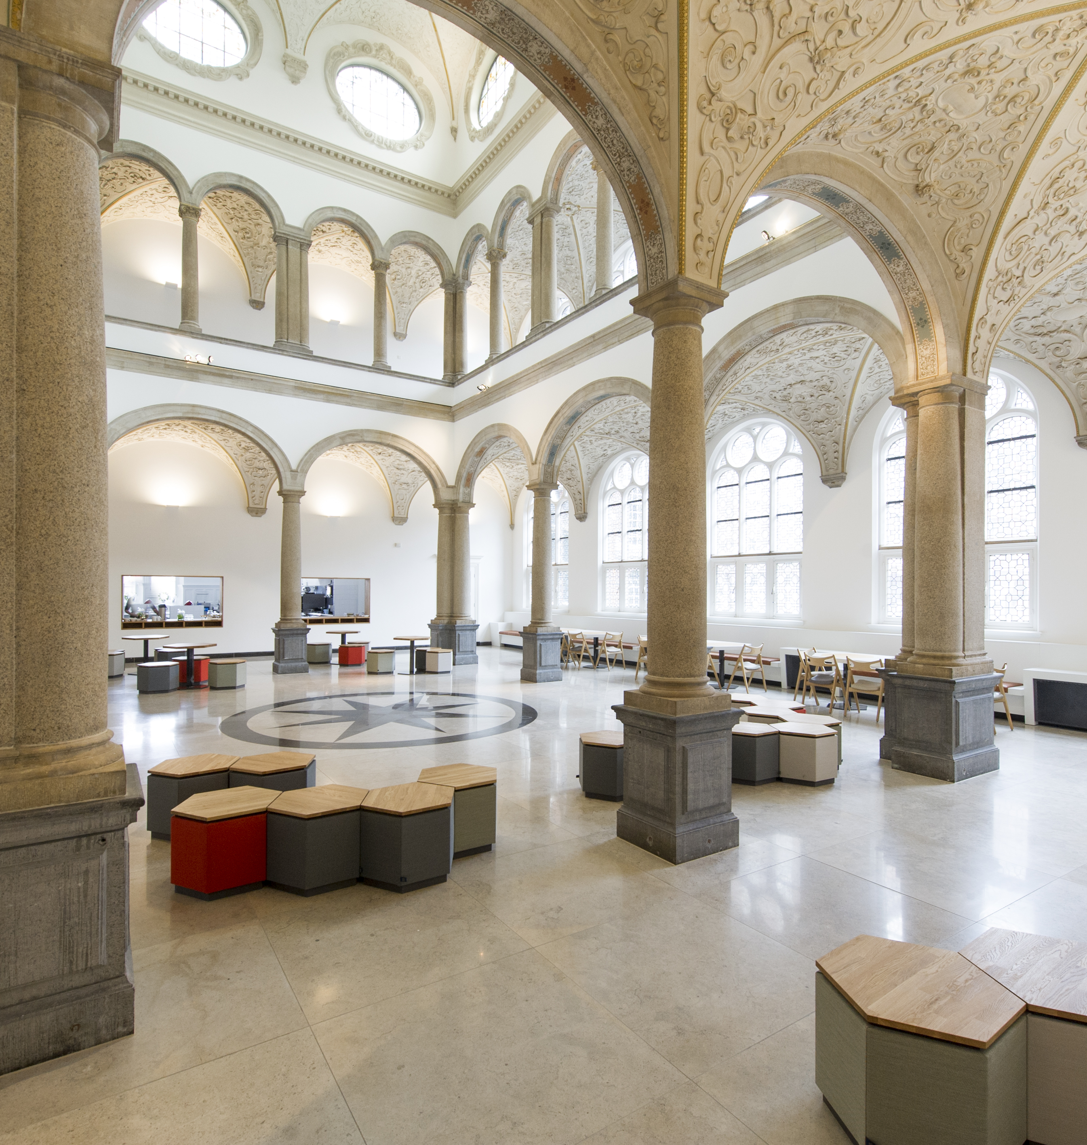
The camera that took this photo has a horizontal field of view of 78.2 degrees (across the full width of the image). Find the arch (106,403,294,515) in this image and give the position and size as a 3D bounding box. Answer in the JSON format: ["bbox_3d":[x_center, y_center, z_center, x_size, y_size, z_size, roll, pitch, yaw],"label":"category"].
[{"bbox_3d":[-6.648,-2.419,12.908,3.400,1.500,0.400,1,-2,-33],"label":"arch"}]

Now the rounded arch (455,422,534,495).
[{"bbox_3d":[-0.955,-2.361,14.167,0.400,1.470,3.500,1,-2,-33],"label":"rounded arch"}]

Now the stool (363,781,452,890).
[{"bbox_3d":[-0.793,1.562,3.976,0.581,0.455,0.505,1,-2,-35],"label":"stool"}]

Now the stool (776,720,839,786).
[{"bbox_3d":[2.293,1.595,5.897,0.600,0.430,0.520,1,-2,-33],"label":"stool"}]

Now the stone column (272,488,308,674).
[{"bbox_3d":[-5.184,0.191,13.691,0.596,3.713,0.596,1,-2,-33],"label":"stone column"}]

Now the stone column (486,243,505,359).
[{"bbox_3d":[-1.023,-5.778,14.382,0.353,2.470,0.353,0,-2,0],"label":"stone column"}]

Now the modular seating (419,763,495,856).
[{"bbox_3d":[-0.561,1.574,4.443,0.581,0.455,0.505,1,-2,-34],"label":"modular seating"}]

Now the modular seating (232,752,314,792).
[{"bbox_3d":[-1.924,1.578,4.763,0.581,0.455,0.505,1,-2,-39],"label":"modular seating"}]

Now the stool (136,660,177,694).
[{"bbox_3d":[-6.345,1.747,11.030,0.588,0.447,0.509,1,-2,-33],"label":"stool"}]

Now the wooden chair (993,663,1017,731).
[{"bbox_3d":[5.296,1.506,8.049,0.520,0.780,0.500,1,-2,-33],"label":"wooden chair"}]

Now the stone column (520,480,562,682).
[{"bbox_3d":[-0.010,0.164,12.608,0.624,3.694,0.624,1,-2,-34],"label":"stone column"}]

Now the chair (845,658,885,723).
[{"bbox_3d":[4.378,1.543,8.929,0.521,0.798,0.512,1,-2,-33],"label":"chair"}]

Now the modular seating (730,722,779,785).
[{"bbox_3d":[1.824,1.622,6.020,0.581,0.455,0.505,1,-2,-31],"label":"modular seating"}]

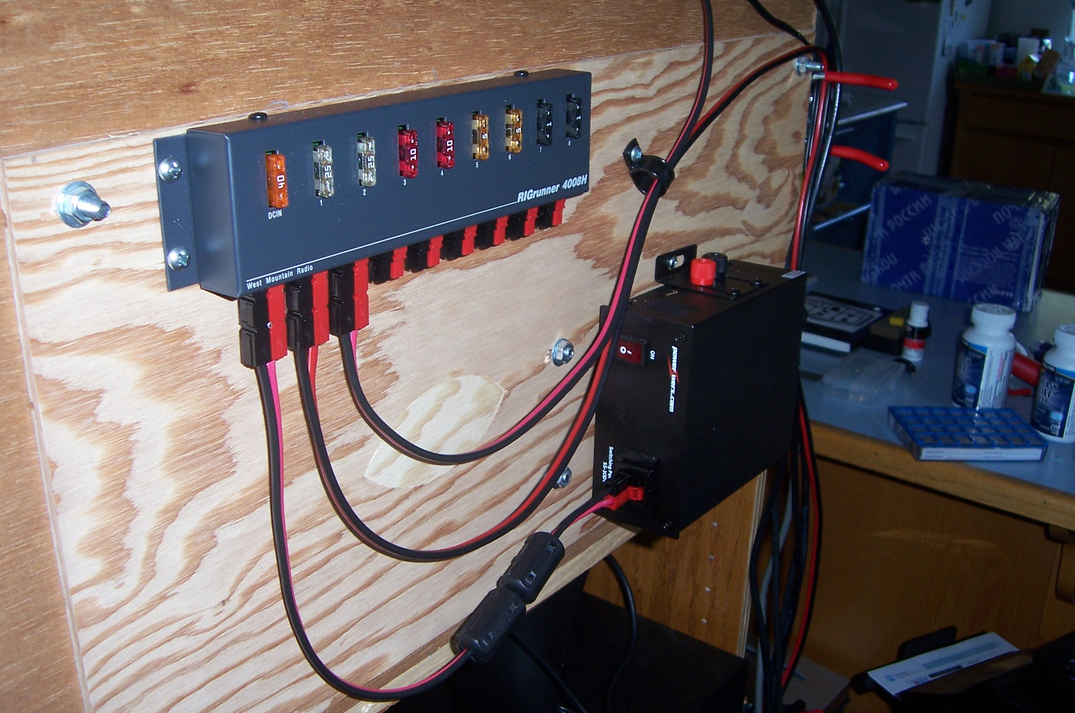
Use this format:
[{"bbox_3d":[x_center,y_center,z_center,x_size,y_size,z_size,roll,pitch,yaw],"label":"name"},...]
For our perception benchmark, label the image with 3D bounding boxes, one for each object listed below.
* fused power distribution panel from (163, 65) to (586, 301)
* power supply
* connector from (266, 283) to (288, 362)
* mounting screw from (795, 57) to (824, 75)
[{"bbox_3d":[-0.047,-0.081,0.471,0.025,0.059,0.245,16,26,33],"label":"fused power distribution panel"},{"bbox_3d":[0.102,0.013,0.690,0.061,0.141,0.146,13,22,35],"label":"power supply"},{"bbox_3d":[-0.101,-0.014,0.423,0.008,0.030,0.008,16,26,33],"label":"connector"},{"bbox_3d":[0.191,-0.201,0.776,0.016,0.014,0.014,16,26,33],"label":"mounting screw"}]

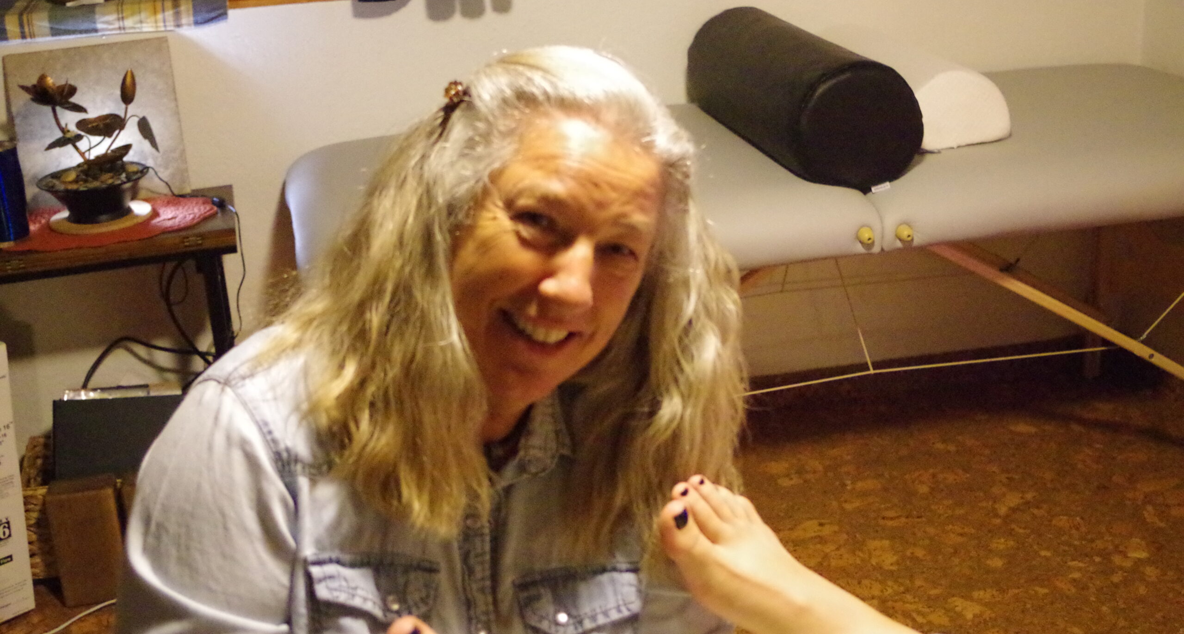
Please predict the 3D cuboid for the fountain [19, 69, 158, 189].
[{"bbox_3d":[-0.913,-0.315,2.948,0.230,0.260,0.215,-7,20,-11],"label":"fountain"}]

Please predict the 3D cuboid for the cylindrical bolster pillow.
[{"bbox_3d":[0.369,-0.403,2.934,0.230,0.230,0.610,-8,20,-12],"label":"cylindrical bolster pillow"}]

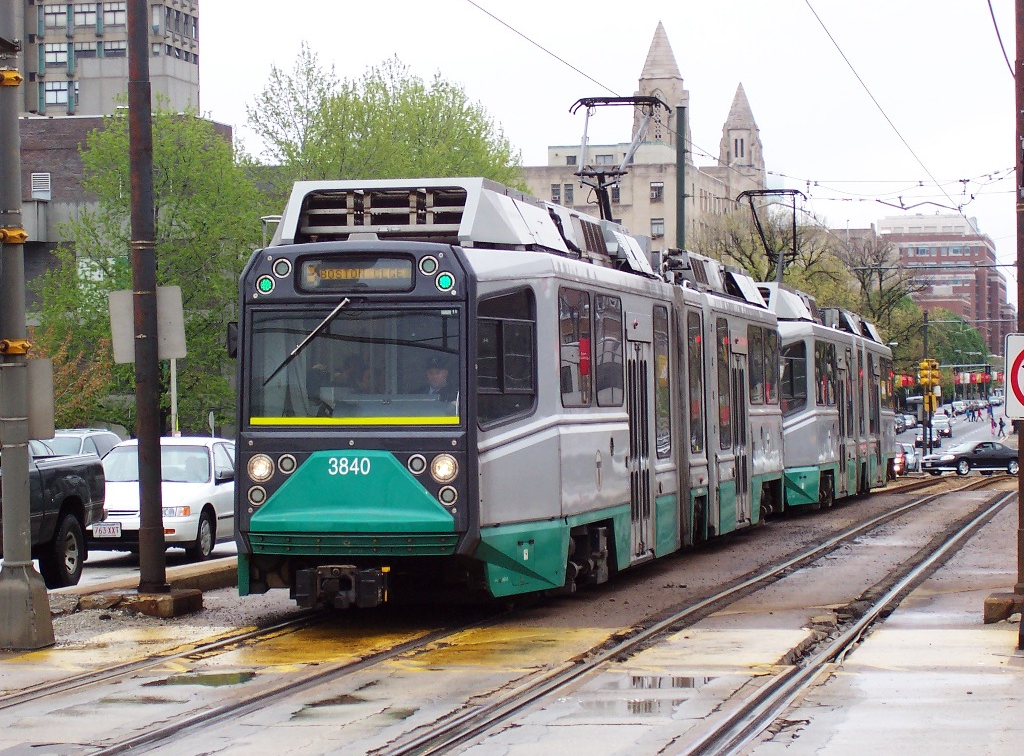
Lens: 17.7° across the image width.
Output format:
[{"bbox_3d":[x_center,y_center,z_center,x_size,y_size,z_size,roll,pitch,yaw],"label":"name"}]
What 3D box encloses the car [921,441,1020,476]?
[{"bbox_3d":[18.700,3.240,132.000,5.030,1.410,1.850,0,-1,-38],"label":"car"}]

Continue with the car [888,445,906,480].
[{"bbox_3d":[15.400,3.350,135.500,1.760,1.420,4.500,0,0,10],"label":"car"}]

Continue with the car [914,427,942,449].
[{"bbox_3d":[26.600,3.760,210.000,1.770,1.470,4.600,0,0,10],"label":"car"}]

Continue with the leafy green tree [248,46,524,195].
[{"bbox_3d":[-3.550,-3.100,93.000,7.600,12.100,7.600,0,0,10],"label":"leafy green tree"}]

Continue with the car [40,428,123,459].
[{"bbox_3d":[-10.050,1.960,74.000,1.800,1.620,4.600,0,0,9],"label":"car"}]

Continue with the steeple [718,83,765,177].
[{"bbox_3d":[30.000,-32.500,430.000,5.700,12.400,5.700,0,0,10],"label":"steeple"}]

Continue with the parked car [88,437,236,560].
[{"bbox_3d":[-3.790,1.345,36.700,1.780,1.400,4.670,0,0,11],"label":"parked car"}]

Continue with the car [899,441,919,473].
[{"bbox_3d":[17.160,3.580,145.000,1.770,1.420,4.600,0,0,10],"label":"car"}]

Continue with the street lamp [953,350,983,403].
[{"bbox_3d":[55.500,0.850,400.000,3.200,8.400,0.500,0,0,10],"label":"street lamp"}]

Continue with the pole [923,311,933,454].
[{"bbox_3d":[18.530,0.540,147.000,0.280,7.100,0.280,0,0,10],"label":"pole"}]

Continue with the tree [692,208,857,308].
[{"bbox_3d":[14.800,-2.580,185.000,9.300,13.900,9.000,0,0,10],"label":"tree"}]

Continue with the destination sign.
[{"bbox_3d":[-1.172,-0.780,24.750,0.900,0.275,0.100,0,0,11],"label":"destination sign"}]

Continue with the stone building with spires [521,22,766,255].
[{"bbox_3d":[15.300,-16.300,376.000,22.000,43.000,80.000,0,0,10],"label":"stone building with spires"}]

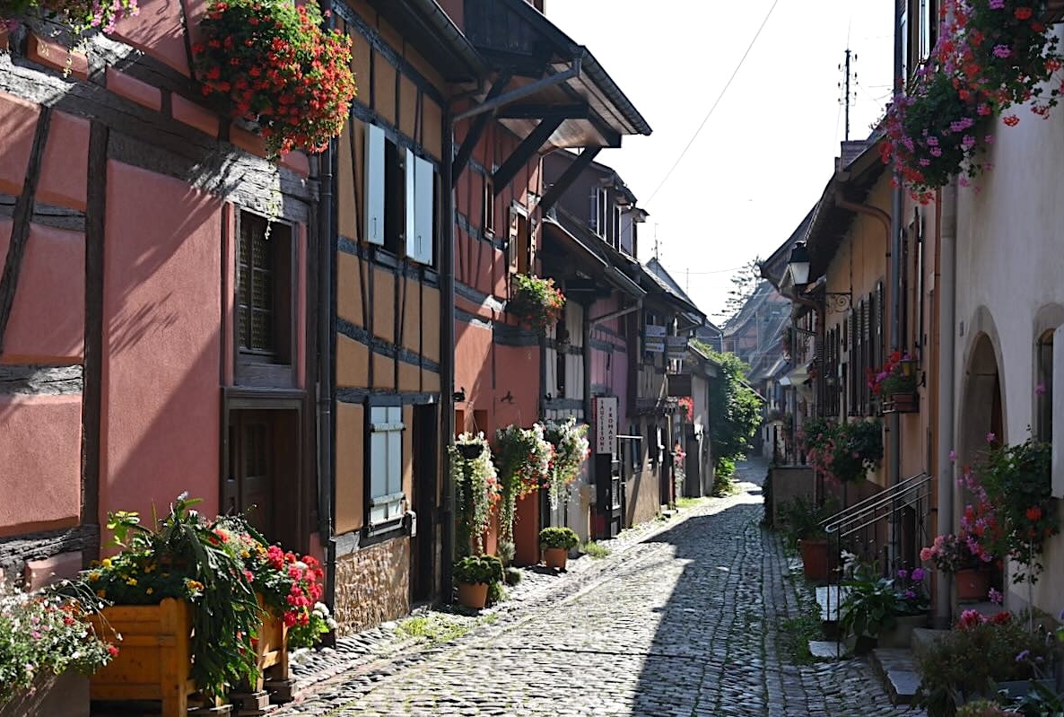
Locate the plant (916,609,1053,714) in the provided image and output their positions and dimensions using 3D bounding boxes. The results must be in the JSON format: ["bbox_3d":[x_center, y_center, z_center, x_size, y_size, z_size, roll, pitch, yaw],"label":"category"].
[{"bbox_3d":[2.642,1.775,8.200,0.650,0.540,0.800,0,-2,9],"label":"plant"}]

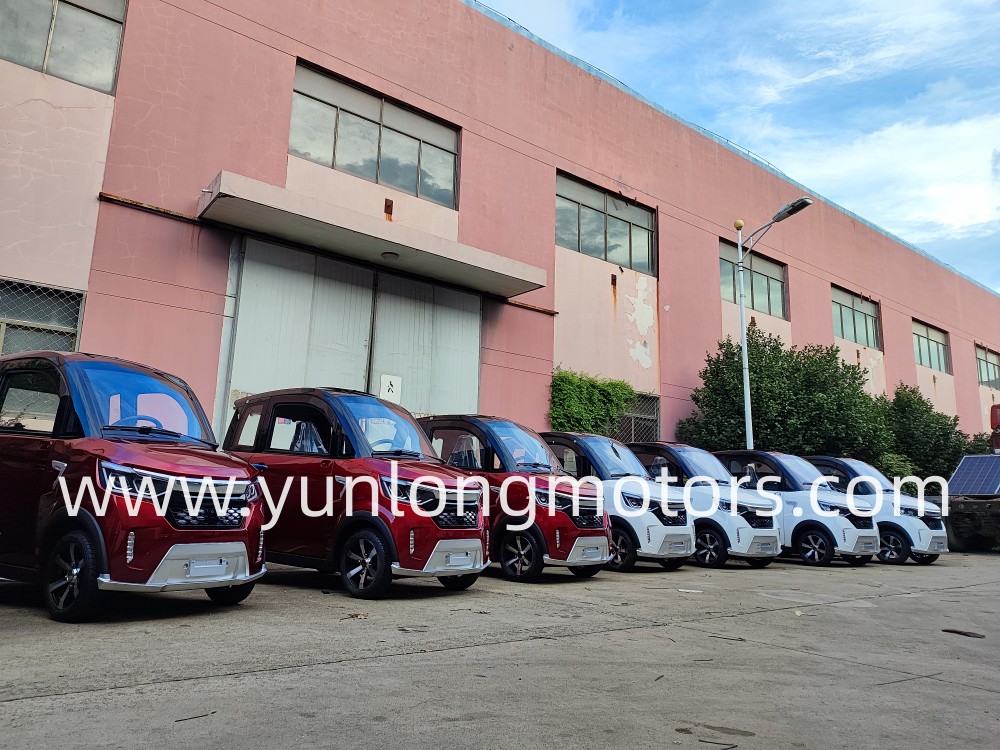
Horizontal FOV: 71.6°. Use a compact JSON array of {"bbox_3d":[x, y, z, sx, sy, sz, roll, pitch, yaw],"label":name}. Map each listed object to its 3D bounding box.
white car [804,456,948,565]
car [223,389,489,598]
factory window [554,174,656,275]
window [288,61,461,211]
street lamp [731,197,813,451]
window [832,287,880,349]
[{"bbox_3d":[5.860,2.241,11.645,1.160,1.700,2.860,9,-14,-33],"label":"white car"},{"bbox_3d":[-1.357,1.019,6.256,2.860,1.700,1.160,-8,-15,39],"label":"car"},{"bbox_3d":[2.520,-3.507,16.448,3.410,1.810,0.200,10,-14,-36],"label":"factory window"},{"bbox_3d":[-2.230,-4.329,12.914,3.440,1.810,0.200,10,-14,-36],"label":"window"},{"bbox_3d":[5.869,-0.046,14.482,0.320,7.300,1.850,10,-14,-36],"label":"street lamp"},{"bbox_3d":[12.080,-1.873,23.564,3.410,1.810,0.200,10,-14,-36],"label":"window"}]

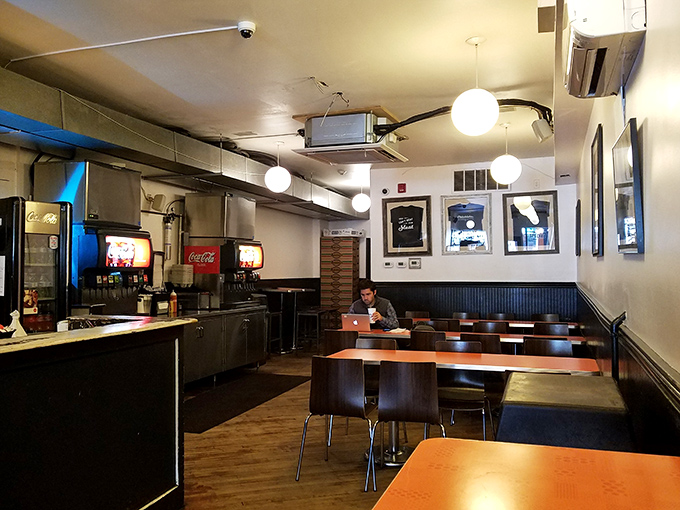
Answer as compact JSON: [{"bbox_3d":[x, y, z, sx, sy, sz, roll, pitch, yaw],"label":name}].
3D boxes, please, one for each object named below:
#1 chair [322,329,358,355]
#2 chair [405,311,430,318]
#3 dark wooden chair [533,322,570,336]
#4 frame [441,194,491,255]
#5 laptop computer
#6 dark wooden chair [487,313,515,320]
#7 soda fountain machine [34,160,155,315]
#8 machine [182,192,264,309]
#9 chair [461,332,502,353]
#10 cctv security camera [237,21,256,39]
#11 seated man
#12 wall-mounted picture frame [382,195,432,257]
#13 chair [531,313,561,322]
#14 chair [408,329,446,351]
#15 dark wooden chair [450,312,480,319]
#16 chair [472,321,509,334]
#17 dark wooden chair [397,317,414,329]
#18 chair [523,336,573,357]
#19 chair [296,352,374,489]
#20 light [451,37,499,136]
[{"bbox_3d":[0.110,1.163,5.165,0.520,0.840,0.500,-1,-2,26],"label":"chair"},{"bbox_3d":[1.074,1.270,7.343,0.480,0.835,0.520,-1,-3,23],"label":"chair"},{"bbox_3d":[2.085,1.122,5.018,0.510,0.820,0.500,-1,-2,23],"label":"dark wooden chair"},{"bbox_3d":[1.846,-0.445,7.459,0.710,0.875,0.035,-1,-2,23],"label":"frame"},{"bbox_3d":[0.191,0.738,5.591,0.315,0.195,0.280,-1,-2,17],"label":"laptop computer"},{"bbox_3d":[2.008,1.163,6.391,0.510,0.820,0.500,-1,-2,23],"label":"dark wooden chair"},{"bbox_3d":[-2.582,-0.116,5.520,0.930,1.600,0.750,-1,-2,23],"label":"soda fountain machine"},{"bbox_3d":[-1.708,-0.037,7.667,0.880,1.660,0.770,-1,-2,24],"label":"machine"},{"bbox_3d":[1.315,1.120,4.662,0.510,0.820,0.500,-1,-2,23],"label":"chair"},{"bbox_3d":[-0.576,-1.400,3.178,0.110,0.085,0.110,0,-2,0],"label":"cctv security camera"},{"bbox_3d":[0.412,0.950,5.957,0.560,1.310,0.760,-1,-2,24],"label":"seated man"},{"bbox_3d":[1.068,-0.444,8.128,0.800,0.935,0.040,-1,-3,23],"label":"wall-mounted picture frame"},{"bbox_3d":[2.686,1.233,6.661,0.480,0.835,0.520,-1,-3,23],"label":"chair"},{"bbox_3d":[0.905,1.131,4.920,0.510,0.820,0.500,-1,-2,23],"label":"chair"},{"bbox_3d":[1.723,1.255,7.069,0.480,0.835,0.520,-1,-3,23],"label":"dark wooden chair"},{"bbox_3d":[1.590,1.166,5.494,0.520,0.840,0.500,-1,-2,24],"label":"chair"},{"bbox_3d":[0.780,1.170,6.215,0.510,0.820,0.500,-1,-2,23],"label":"dark wooden chair"},{"bbox_3d":[1.649,1.132,4.018,0.480,0.835,0.520,-1,-3,23],"label":"chair"},{"bbox_3d":[0.036,1.108,3.591,0.530,0.840,0.500,-1,-2,19],"label":"chair"},{"bbox_3d":[1.003,-1.228,3.784,0.355,0.710,0.355,-1,-3,23],"label":"light"}]

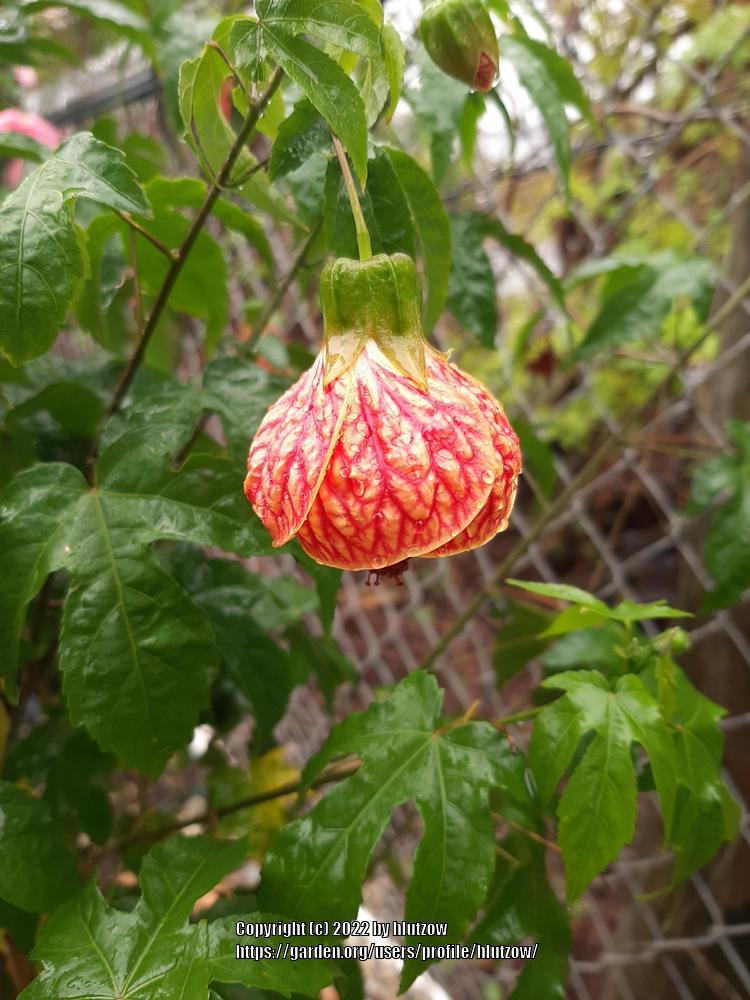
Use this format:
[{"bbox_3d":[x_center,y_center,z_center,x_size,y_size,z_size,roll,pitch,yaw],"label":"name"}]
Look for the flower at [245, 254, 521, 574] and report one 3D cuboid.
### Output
[{"bbox_3d":[0.002,-0.017,0.150,0.053,0.060,0.052,-2,13,0],"label":"flower"}]

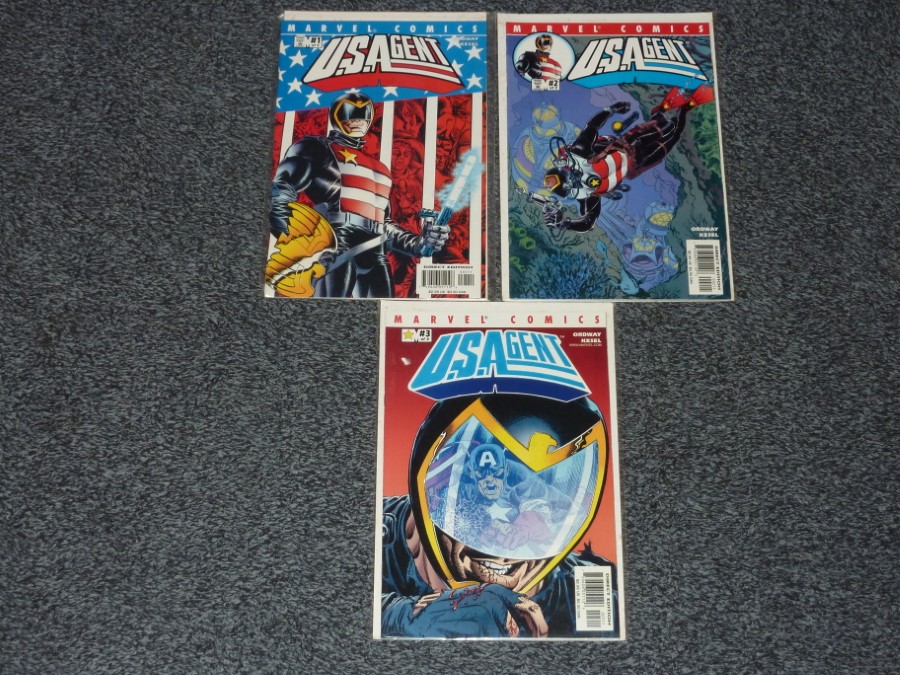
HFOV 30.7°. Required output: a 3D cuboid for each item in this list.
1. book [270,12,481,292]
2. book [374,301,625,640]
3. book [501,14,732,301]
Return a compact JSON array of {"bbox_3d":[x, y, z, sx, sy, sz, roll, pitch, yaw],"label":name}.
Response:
[{"bbox_3d":[-0.055,-0.149,1.305,0.170,0.005,0.266,0,65,1],"label":"book"},{"bbox_3d":[0.035,0.092,1.191,0.175,0.005,0.262,0,65,0],"label":"book"},{"bbox_3d":[0.128,-0.147,1.304,0.176,0.005,0.268,0,65,0],"label":"book"}]

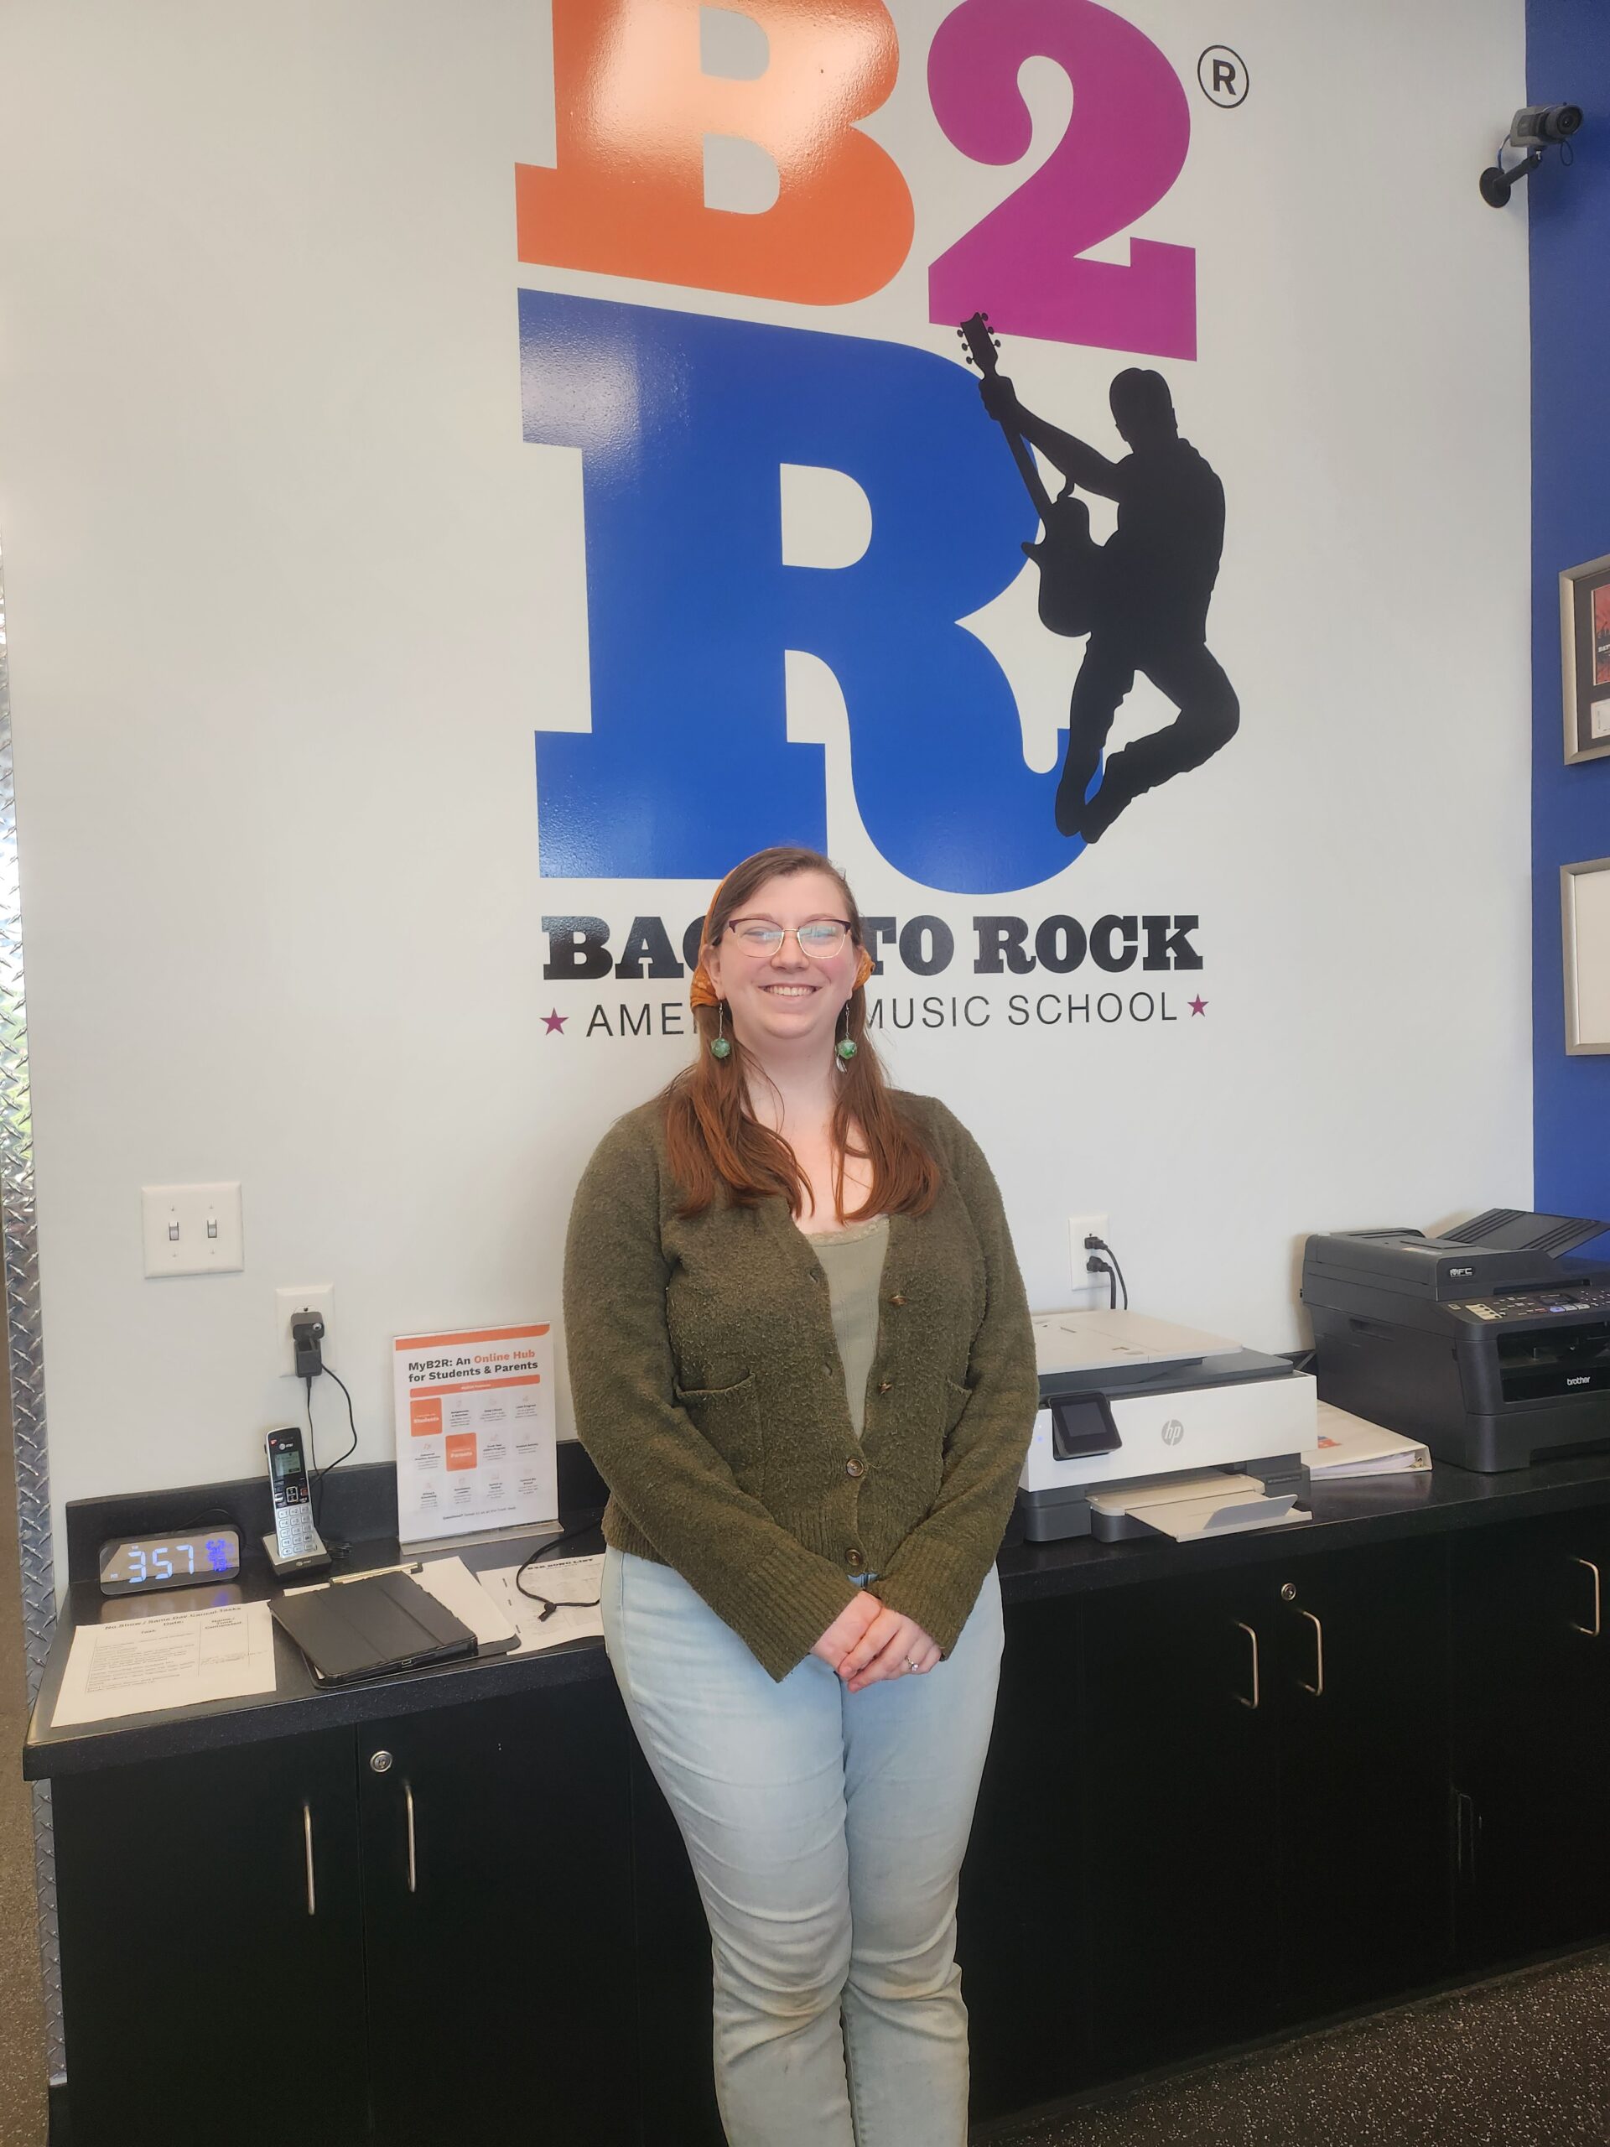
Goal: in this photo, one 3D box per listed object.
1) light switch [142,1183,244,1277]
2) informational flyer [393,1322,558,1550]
[{"bbox_3d":[-0.804,0.206,1.958,0.118,0.118,0.015,-2,2,-19],"label":"light switch"},{"bbox_3d":[-0.449,0.490,2.047,0.215,0.278,0.020,-1,-4,-23],"label":"informational flyer"}]

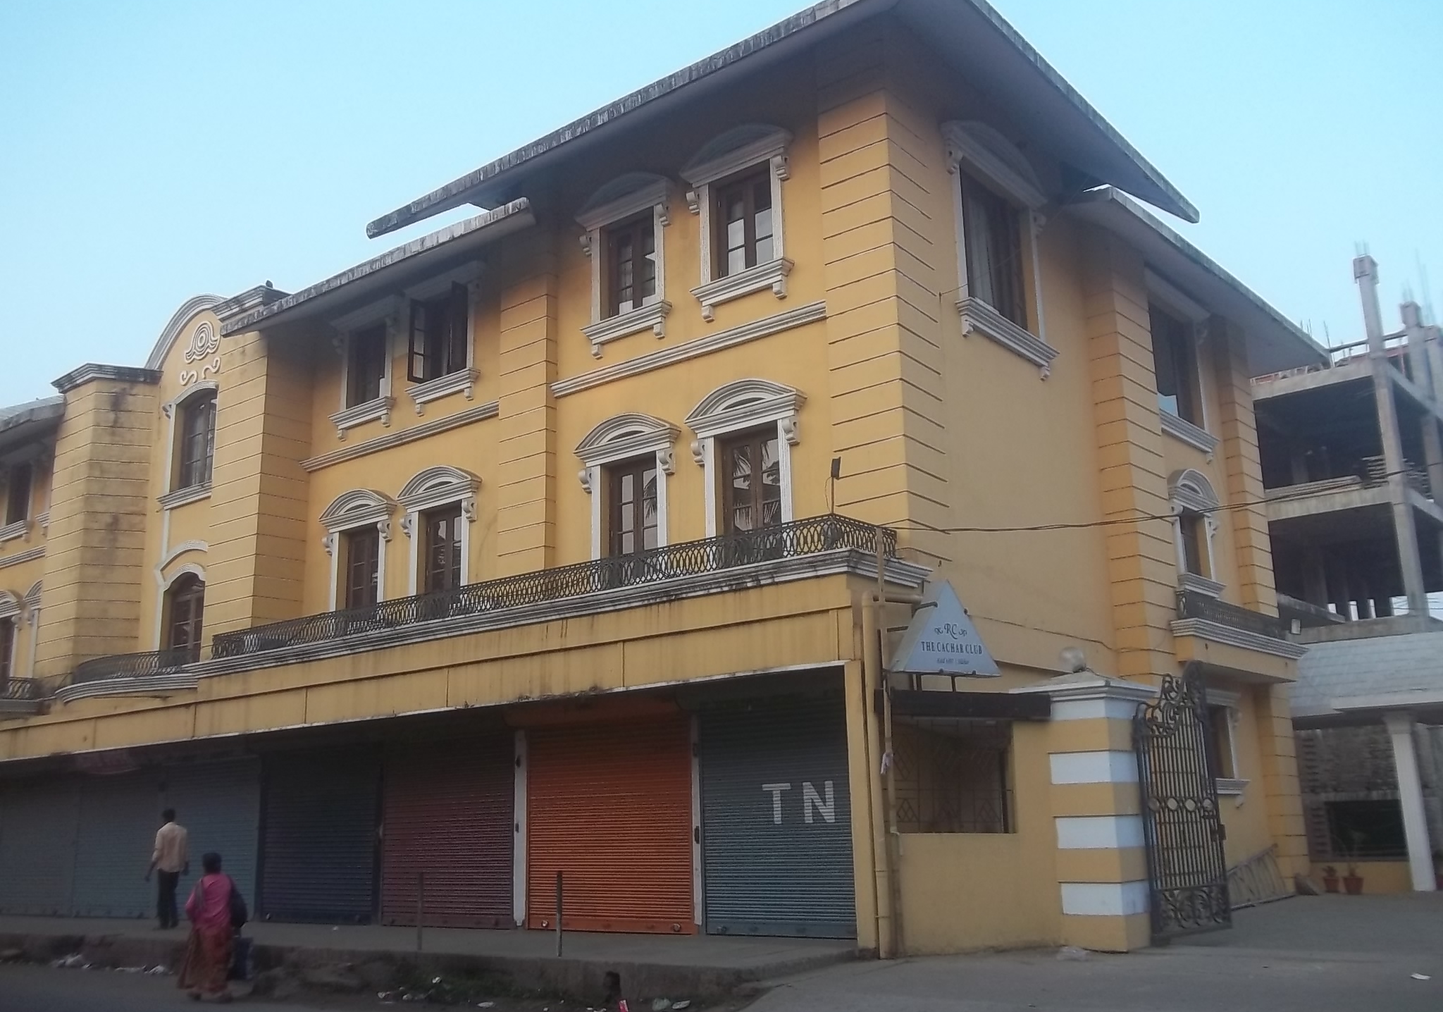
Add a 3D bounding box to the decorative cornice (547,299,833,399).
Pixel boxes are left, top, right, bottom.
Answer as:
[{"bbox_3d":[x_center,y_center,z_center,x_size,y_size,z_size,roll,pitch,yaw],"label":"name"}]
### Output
[{"bbox_3d":[-0.509,-2.002,17.578,4.831,0.219,0.125,-12,-17,38],"label":"decorative cornice"}]

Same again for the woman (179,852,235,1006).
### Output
[{"bbox_3d":[-5.485,4.499,14.381,0.580,1.500,0.450,8,-17,-35],"label":"woman"}]

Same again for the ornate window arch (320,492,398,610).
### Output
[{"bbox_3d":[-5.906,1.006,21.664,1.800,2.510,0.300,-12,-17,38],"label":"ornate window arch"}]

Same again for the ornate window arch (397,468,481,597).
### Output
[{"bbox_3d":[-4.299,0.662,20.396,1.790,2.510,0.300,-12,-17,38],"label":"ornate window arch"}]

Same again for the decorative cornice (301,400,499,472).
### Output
[{"bbox_3d":[-5.215,-1.044,21.467,5.110,0.170,0.200,-12,-17,38],"label":"decorative cornice"}]

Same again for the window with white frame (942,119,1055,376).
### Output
[{"bbox_3d":[3.765,-3.441,17.948,0.323,3.272,2.788,-12,-18,36],"label":"window with white frame"}]

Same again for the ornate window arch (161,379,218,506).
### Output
[{"bbox_3d":[-9.992,-1.176,25.387,2.375,2.350,0.313,-12,-17,38],"label":"ornate window arch"}]

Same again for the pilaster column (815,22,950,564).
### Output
[{"bbox_3d":[1.929,-2.459,16.061,0.950,6.775,0.925,-12,-17,38],"label":"pilaster column"}]

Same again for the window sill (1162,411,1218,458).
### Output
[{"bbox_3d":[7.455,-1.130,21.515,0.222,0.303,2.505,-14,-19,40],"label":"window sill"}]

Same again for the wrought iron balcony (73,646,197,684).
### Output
[{"bbox_3d":[-10.657,2.905,23.422,4.625,0.413,0.675,-12,-17,38],"label":"wrought iron balcony"}]

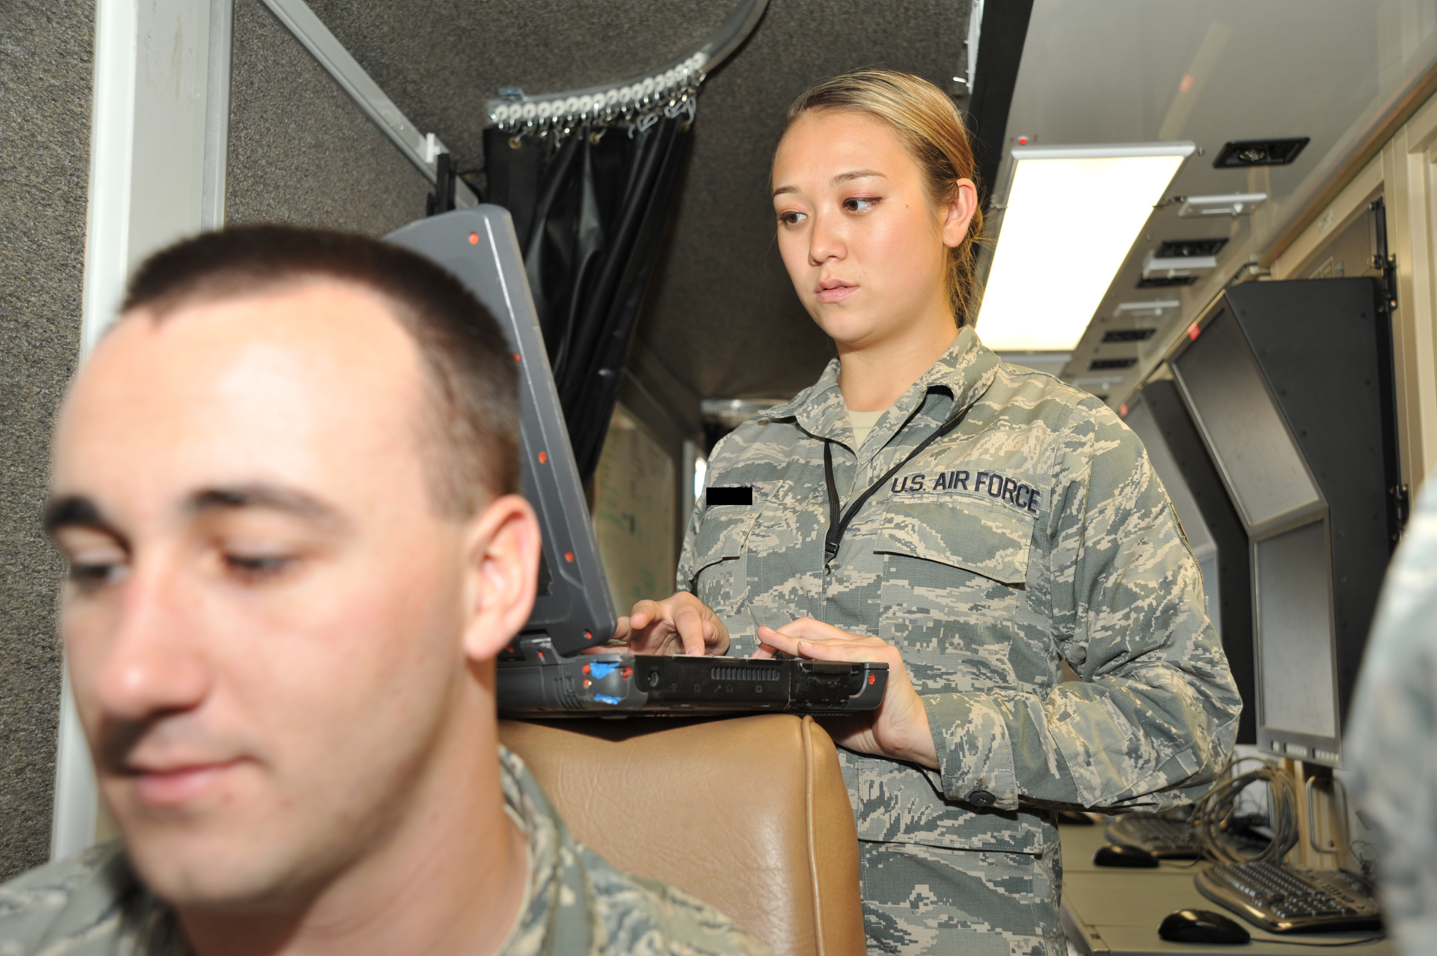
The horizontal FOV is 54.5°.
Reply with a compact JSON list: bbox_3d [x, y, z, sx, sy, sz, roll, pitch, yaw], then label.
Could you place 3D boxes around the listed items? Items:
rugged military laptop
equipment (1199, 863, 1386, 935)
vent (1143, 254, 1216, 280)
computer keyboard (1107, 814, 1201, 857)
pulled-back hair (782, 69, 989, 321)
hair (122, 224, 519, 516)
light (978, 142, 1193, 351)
[{"bbox_3d":[-0.122,0.020,1.018,0.315,0.291,0.395,-6,-9,41],"label":"rugged military laptop"},{"bbox_3d":[0.873,0.626,2.117,0.230,0.035,0.485,0,-7,2],"label":"equipment"},{"bbox_3d":[0.873,-0.393,2.636,0.125,0.025,0.085,-1,-7,7],"label":"vent"},{"bbox_3d":[0.933,0.713,2.803,0.230,0.035,0.485,0,-7,0],"label":"computer keyboard"},{"bbox_3d":[0.143,-0.239,1.180,0.160,0.215,0.205,-7,-2,43],"label":"pulled-back hair"},{"bbox_3d":[-0.155,-0.029,0.550,0.160,0.150,0.190,-3,0,23],"label":"hair"},{"bbox_3d":[0.628,-0.396,2.621,0.250,0.035,1.310,-1,-7,7],"label":"light"}]

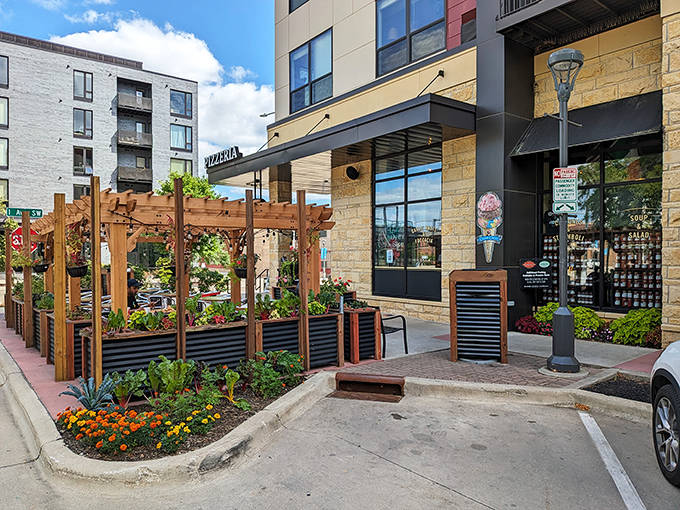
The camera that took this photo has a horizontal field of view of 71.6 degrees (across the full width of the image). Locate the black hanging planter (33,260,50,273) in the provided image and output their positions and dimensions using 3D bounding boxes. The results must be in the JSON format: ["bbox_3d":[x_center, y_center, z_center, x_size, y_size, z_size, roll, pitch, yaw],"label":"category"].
[{"bbox_3d":[-6.078,0.234,9.600,0.330,0.240,0.330,-1,1,-32],"label":"black hanging planter"}]

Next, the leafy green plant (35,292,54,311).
[{"bbox_3d":[-4.949,0.784,7.950,0.370,0.320,0.360,0,0,-32],"label":"leafy green plant"}]

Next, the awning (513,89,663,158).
[{"bbox_3d":[4.859,-2.621,9.247,1.000,1.000,2.780,0,0,-40],"label":"awning"}]

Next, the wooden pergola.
[{"bbox_3d":[-3.211,0.383,8.474,3.740,2.460,6.120,0,0,-40],"label":"wooden pergola"}]

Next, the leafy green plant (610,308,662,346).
[{"bbox_3d":[5.225,1.221,8.274,0.700,0.620,0.820,0,0,-40],"label":"leafy green plant"}]

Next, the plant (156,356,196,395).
[{"bbox_3d":[-1.750,1.296,5.030,0.420,0.430,0.380,0,1,-19],"label":"plant"}]

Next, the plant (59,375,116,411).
[{"bbox_3d":[-2.560,1.400,4.800,0.540,0.370,0.500,-1,1,-28],"label":"plant"}]

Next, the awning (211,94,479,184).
[{"bbox_3d":[-0.846,-2.768,13.313,1.750,0.510,10.300,-1,1,-38],"label":"awning"}]

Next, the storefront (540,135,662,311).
[{"bbox_3d":[4.819,-0.561,8.772,0.200,3.200,2.300,-1,1,-38],"label":"storefront"}]

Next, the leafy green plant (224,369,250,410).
[{"bbox_3d":[-1.115,1.458,5.130,0.280,0.400,0.300,0,0,-12],"label":"leafy green plant"}]

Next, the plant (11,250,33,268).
[{"bbox_3d":[-5.472,0.077,8.100,0.370,0.320,0.360,0,0,-34],"label":"plant"}]

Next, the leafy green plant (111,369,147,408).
[{"bbox_3d":[-2.172,1.368,4.830,0.350,0.400,0.340,-1,1,-24],"label":"leafy green plant"}]

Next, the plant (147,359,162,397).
[{"bbox_3d":[-2.014,1.341,5.120,0.180,0.420,0.200,0,0,-22],"label":"plant"}]

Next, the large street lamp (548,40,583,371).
[{"bbox_3d":[2.989,-0.594,6.270,0.470,4.270,0.470,0,1,25],"label":"large street lamp"}]

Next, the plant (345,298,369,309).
[{"bbox_3d":[0.254,0.746,7.250,0.370,0.160,0.320,0,1,2],"label":"plant"}]

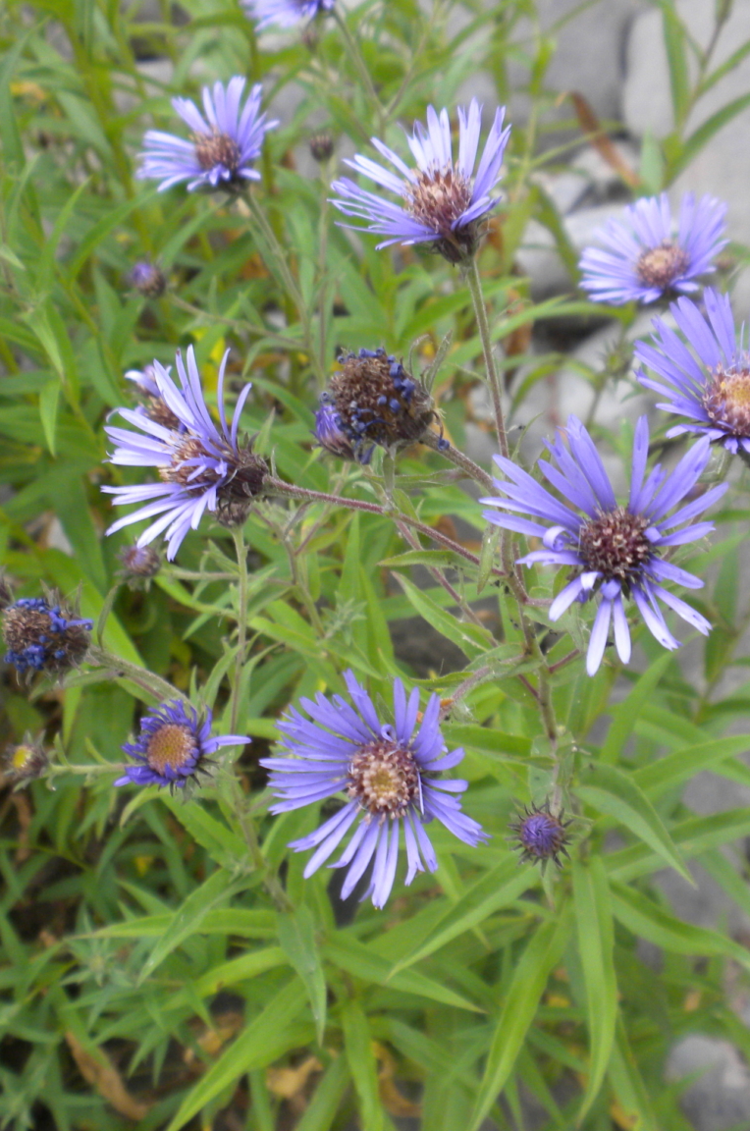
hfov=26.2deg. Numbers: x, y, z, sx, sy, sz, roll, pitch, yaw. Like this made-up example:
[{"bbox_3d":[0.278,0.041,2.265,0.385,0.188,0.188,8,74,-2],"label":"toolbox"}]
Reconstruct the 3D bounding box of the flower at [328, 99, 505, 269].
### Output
[{"bbox_3d":[0.011,-0.088,0.370,0.042,0.025,0.038,-12,41,12],"label":"flower"}]

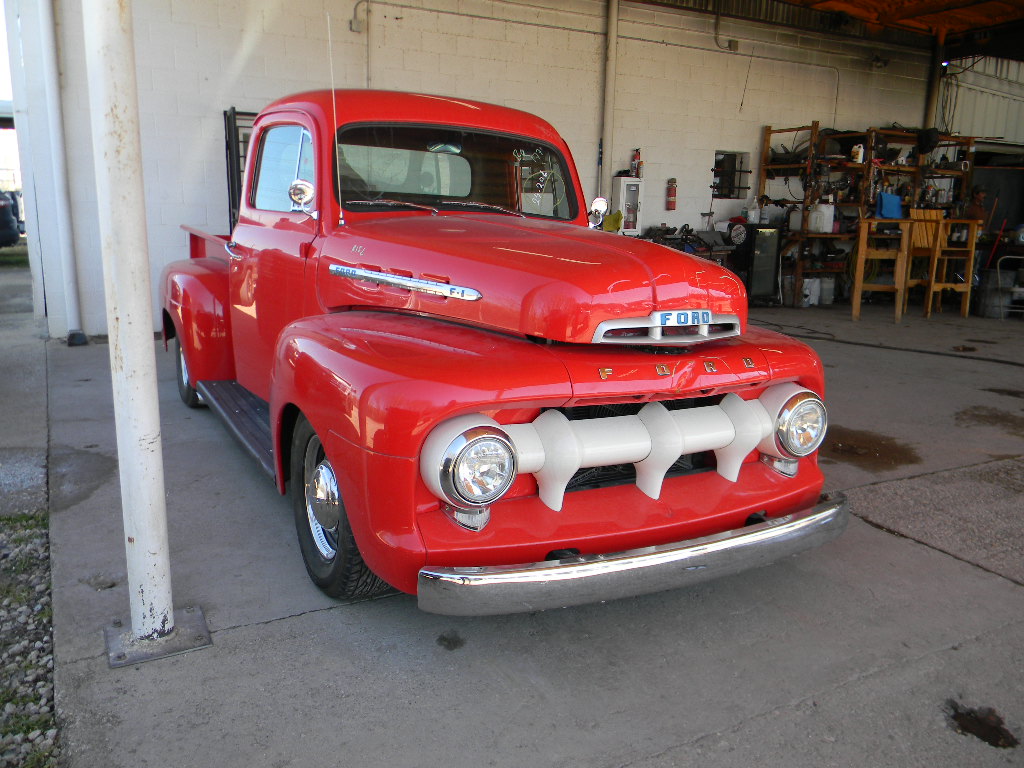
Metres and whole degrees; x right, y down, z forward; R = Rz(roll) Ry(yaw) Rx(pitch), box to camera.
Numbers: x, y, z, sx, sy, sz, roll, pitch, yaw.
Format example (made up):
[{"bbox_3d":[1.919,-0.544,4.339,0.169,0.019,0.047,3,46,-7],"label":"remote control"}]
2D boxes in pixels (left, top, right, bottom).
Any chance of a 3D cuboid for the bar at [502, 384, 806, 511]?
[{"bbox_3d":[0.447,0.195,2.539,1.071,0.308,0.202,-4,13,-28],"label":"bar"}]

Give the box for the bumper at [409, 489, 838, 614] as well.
[{"bbox_3d":[0.482,0.501,2.455,1.586,0.134,0.162,-4,13,-28],"label":"bumper"}]

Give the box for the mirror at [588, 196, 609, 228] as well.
[{"bbox_3d":[0.405,-0.801,3.881,0.108,0.155,0.080,-4,13,-28],"label":"mirror"}]

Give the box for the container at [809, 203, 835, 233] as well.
[{"bbox_3d":[4.185,-2.238,11.200,0.250,0.420,0.220,-5,13,-28],"label":"container"}]

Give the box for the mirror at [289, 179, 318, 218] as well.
[{"bbox_3d":[-0.814,-0.725,3.236,0.108,0.155,0.080,-4,13,-28],"label":"mirror"}]

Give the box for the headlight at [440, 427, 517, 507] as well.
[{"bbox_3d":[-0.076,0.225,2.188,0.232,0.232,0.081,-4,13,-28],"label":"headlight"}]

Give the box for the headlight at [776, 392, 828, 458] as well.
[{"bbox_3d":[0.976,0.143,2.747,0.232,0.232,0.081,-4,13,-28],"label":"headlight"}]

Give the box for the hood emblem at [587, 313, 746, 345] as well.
[{"bbox_3d":[0.474,-0.170,2.371,0.545,0.095,0.106,-4,13,-28],"label":"hood emblem"}]

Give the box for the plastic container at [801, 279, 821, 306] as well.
[{"bbox_3d":[4.036,-1.237,11.200,0.200,0.370,0.190,-5,13,-28],"label":"plastic container"}]

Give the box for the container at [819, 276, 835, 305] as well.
[{"bbox_3d":[4.303,-1.274,11.350,0.240,0.370,0.240,-5,13,-28],"label":"container"}]

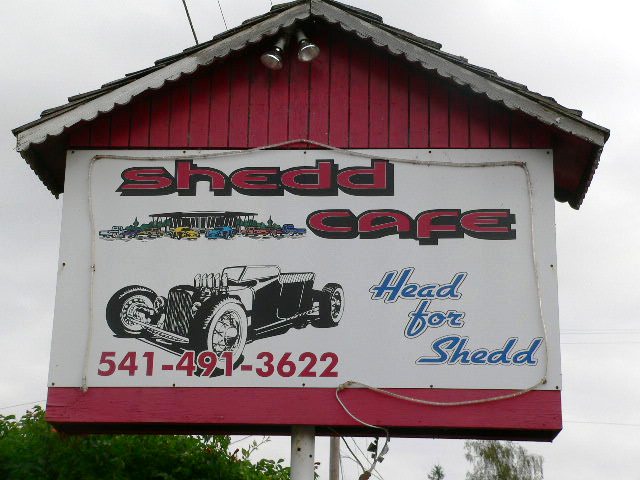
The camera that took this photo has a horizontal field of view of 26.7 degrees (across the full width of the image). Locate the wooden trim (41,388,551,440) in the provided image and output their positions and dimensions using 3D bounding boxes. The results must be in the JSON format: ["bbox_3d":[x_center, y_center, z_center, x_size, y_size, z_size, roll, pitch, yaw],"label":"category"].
[{"bbox_3d":[-0.078,0.843,6.545,2.440,0.173,0.340,0,-18,3],"label":"wooden trim"}]

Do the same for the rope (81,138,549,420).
[{"bbox_3d":[-0.043,0.166,6.559,2.262,1.434,0.050,0,-18,3],"label":"rope"}]

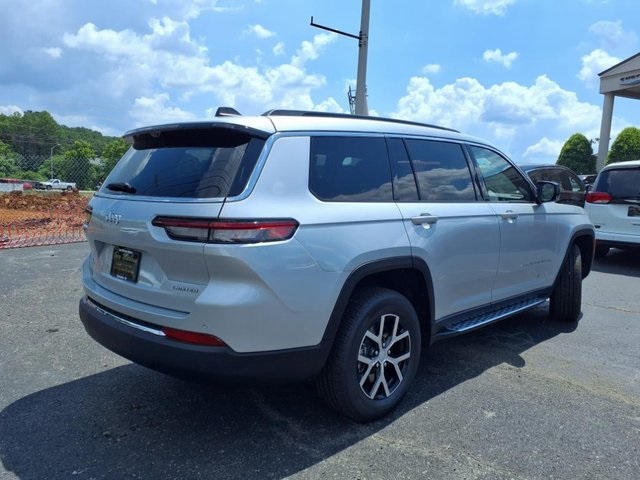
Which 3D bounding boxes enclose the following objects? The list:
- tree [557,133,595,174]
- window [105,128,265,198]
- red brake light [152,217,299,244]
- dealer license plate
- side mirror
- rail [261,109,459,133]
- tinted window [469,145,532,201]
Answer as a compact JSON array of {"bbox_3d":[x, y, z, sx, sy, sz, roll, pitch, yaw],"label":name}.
[{"bbox_3d":[12.357,-2.973,24.185,1.900,4.358,1.900,3,6,27],"label":"tree"},{"bbox_3d":[-0.902,-0.402,2.827,1.420,0.410,0.130,5,-27,46],"label":"window"},{"bbox_3d":[-0.463,-0.059,2.389,0.450,0.118,0.560,-5,7,-44],"label":"red brake light"},{"bbox_3d":[-1.062,0.136,2.729,0.020,0.165,0.315,6,-1,-44],"label":"dealer license plate"},{"bbox_3d":[1.907,-0.399,4.170,0.110,0.170,0.185,-5,7,-44],"label":"side mirror"},{"bbox_3d":[0.391,-0.759,3.233,1.900,0.080,0.065,-7,9,-43],"label":"rail"},{"bbox_3d":[1.453,-0.501,3.962,0.900,0.420,0.050,-5,-10,-44],"label":"tinted window"}]

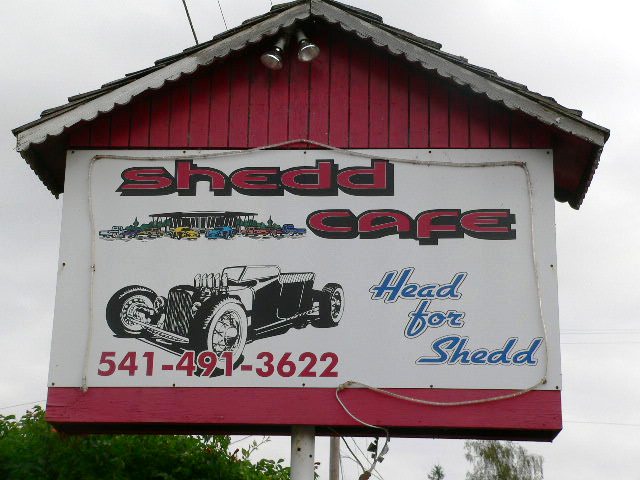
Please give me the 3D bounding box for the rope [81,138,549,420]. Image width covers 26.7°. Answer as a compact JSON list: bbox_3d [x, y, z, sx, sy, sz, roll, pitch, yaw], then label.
[{"bbox_3d":[-0.043,0.166,6.559,2.262,1.434,0.050,0,-18,3],"label":"rope"}]

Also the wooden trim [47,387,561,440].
[{"bbox_3d":[-0.078,0.843,6.545,2.440,0.173,0.340,0,-18,3],"label":"wooden trim"}]

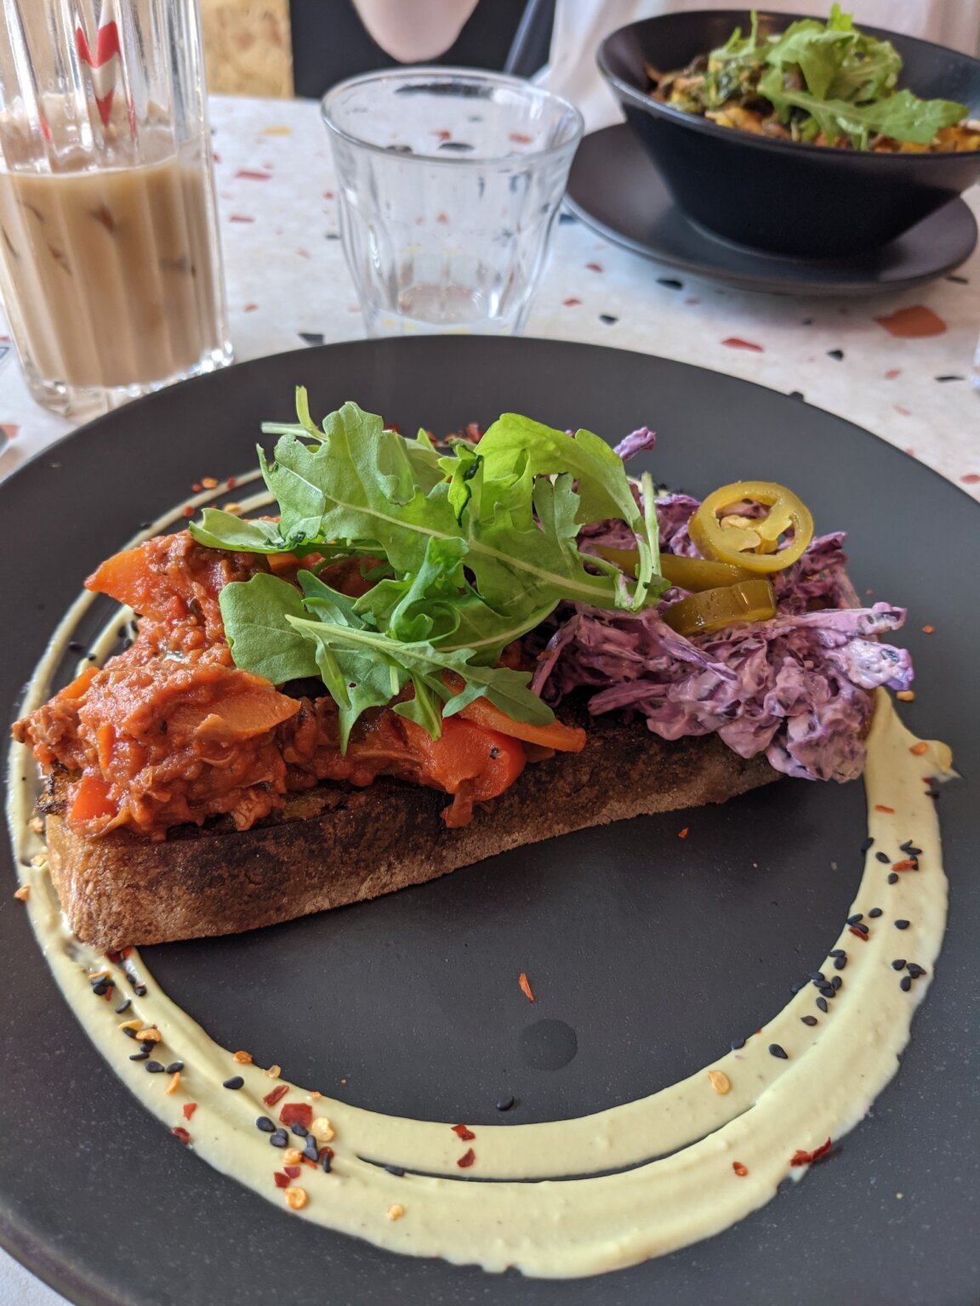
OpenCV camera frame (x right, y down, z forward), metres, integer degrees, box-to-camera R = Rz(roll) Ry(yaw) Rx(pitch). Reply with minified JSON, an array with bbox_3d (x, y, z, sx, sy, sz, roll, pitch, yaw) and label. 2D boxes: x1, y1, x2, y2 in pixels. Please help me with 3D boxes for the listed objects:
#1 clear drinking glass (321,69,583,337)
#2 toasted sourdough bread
[{"bbox_3d":[-0.014,-0.137,0.341,0.081,0.081,0.081,6,46,0],"label":"clear drinking glass"},{"bbox_3d":[0.000,0.004,0.228,0.182,0.029,0.081,-9,48,-14],"label":"toasted sourdough bread"}]

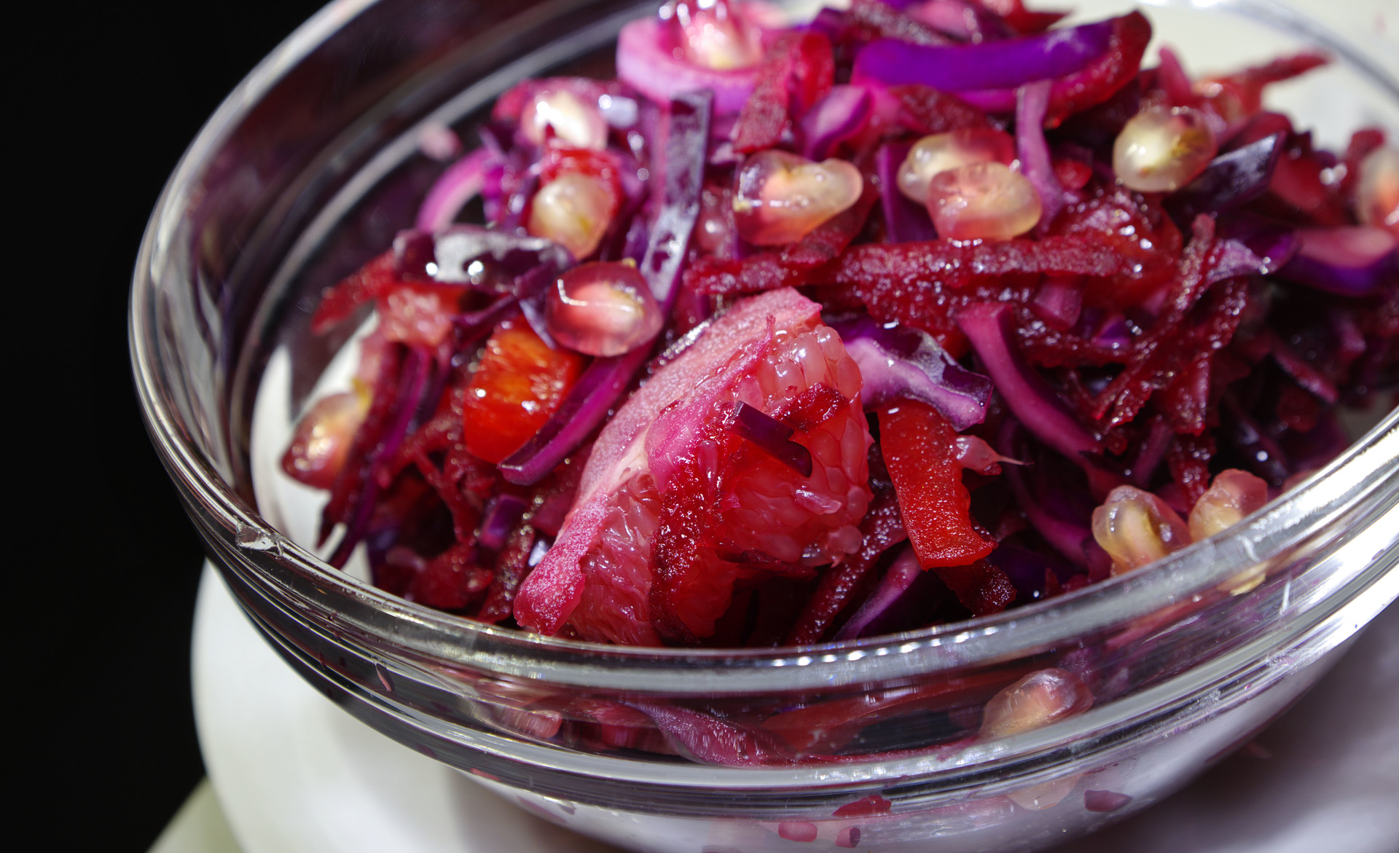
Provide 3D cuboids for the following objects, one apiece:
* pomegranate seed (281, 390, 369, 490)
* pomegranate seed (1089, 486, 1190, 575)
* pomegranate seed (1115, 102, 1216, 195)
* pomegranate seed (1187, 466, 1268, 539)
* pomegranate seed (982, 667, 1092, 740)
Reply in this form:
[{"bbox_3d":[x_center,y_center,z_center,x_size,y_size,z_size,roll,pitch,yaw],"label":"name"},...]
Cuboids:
[{"bbox_3d":[-0.036,0.001,0.255,0.007,0.007,0.011,35,90,0],"label":"pomegranate seed"},{"bbox_3d":[0.039,0.010,0.229,0.008,0.009,0.007,-30,0,0],"label":"pomegranate seed"},{"bbox_3d":[0.044,-0.026,0.247,0.010,0.008,0.008,-15,40,0],"label":"pomegranate seed"},{"bbox_3d":[0.046,0.008,0.229,0.007,0.007,0.009,30,90,0],"label":"pomegranate seed"},{"bbox_3d":[0.029,0.024,0.221,0.010,0.006,0.006,-27,41,0],"label":"pomegranate seed"}]

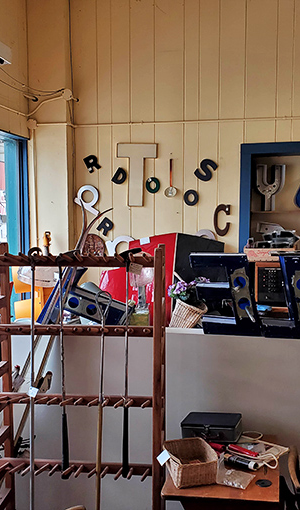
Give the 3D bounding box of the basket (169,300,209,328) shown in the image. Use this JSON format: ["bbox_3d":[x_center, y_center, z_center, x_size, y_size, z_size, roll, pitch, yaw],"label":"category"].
[{"bbox_3d":[0.183,0.313,2.523,0.165,0.150,0.165,20,10,-2],"label":"basket"}]

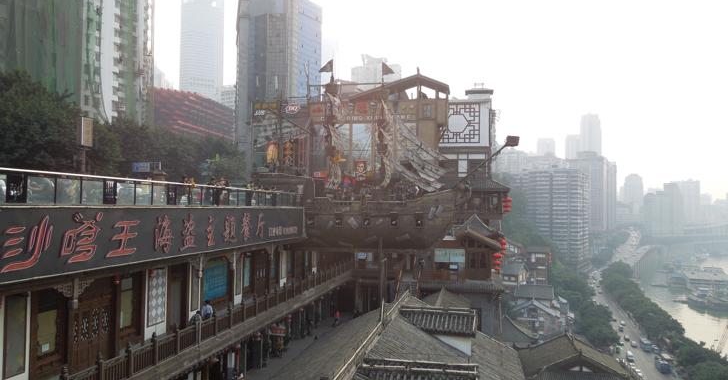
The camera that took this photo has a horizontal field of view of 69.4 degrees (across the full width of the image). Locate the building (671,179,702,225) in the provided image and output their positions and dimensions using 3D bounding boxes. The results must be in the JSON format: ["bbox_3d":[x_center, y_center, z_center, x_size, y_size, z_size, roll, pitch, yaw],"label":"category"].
[{"bbox_3d":[705.000,27.000,1150.000,58.000,100.000,36.000,-1,-2,30],"label":"building"}]

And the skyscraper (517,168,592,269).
[{"bbox_3d":[141.600,21.700,391.000,42.000,71.000,33.000,-1,-2,33],"label":"skyscraper"}]

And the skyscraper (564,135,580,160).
[{"bbox_3d":[400.174,-63.519,1007.500,29.423,85.252,25.000,0,-2,20],"label":"skyscraper"}]

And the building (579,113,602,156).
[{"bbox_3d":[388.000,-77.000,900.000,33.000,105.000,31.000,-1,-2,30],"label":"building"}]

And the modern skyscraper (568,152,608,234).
[{"bbox_3d":[247.316,5.287,579.000,39.159,91.167,30.000,0,-2,25],"label":"modern skyscraper"}]

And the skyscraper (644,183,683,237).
[{"bbox_3d":[502.910,34.837,882.000,53.454,89.162,40.000,0,-2,23],"label":"skyscraper"}]

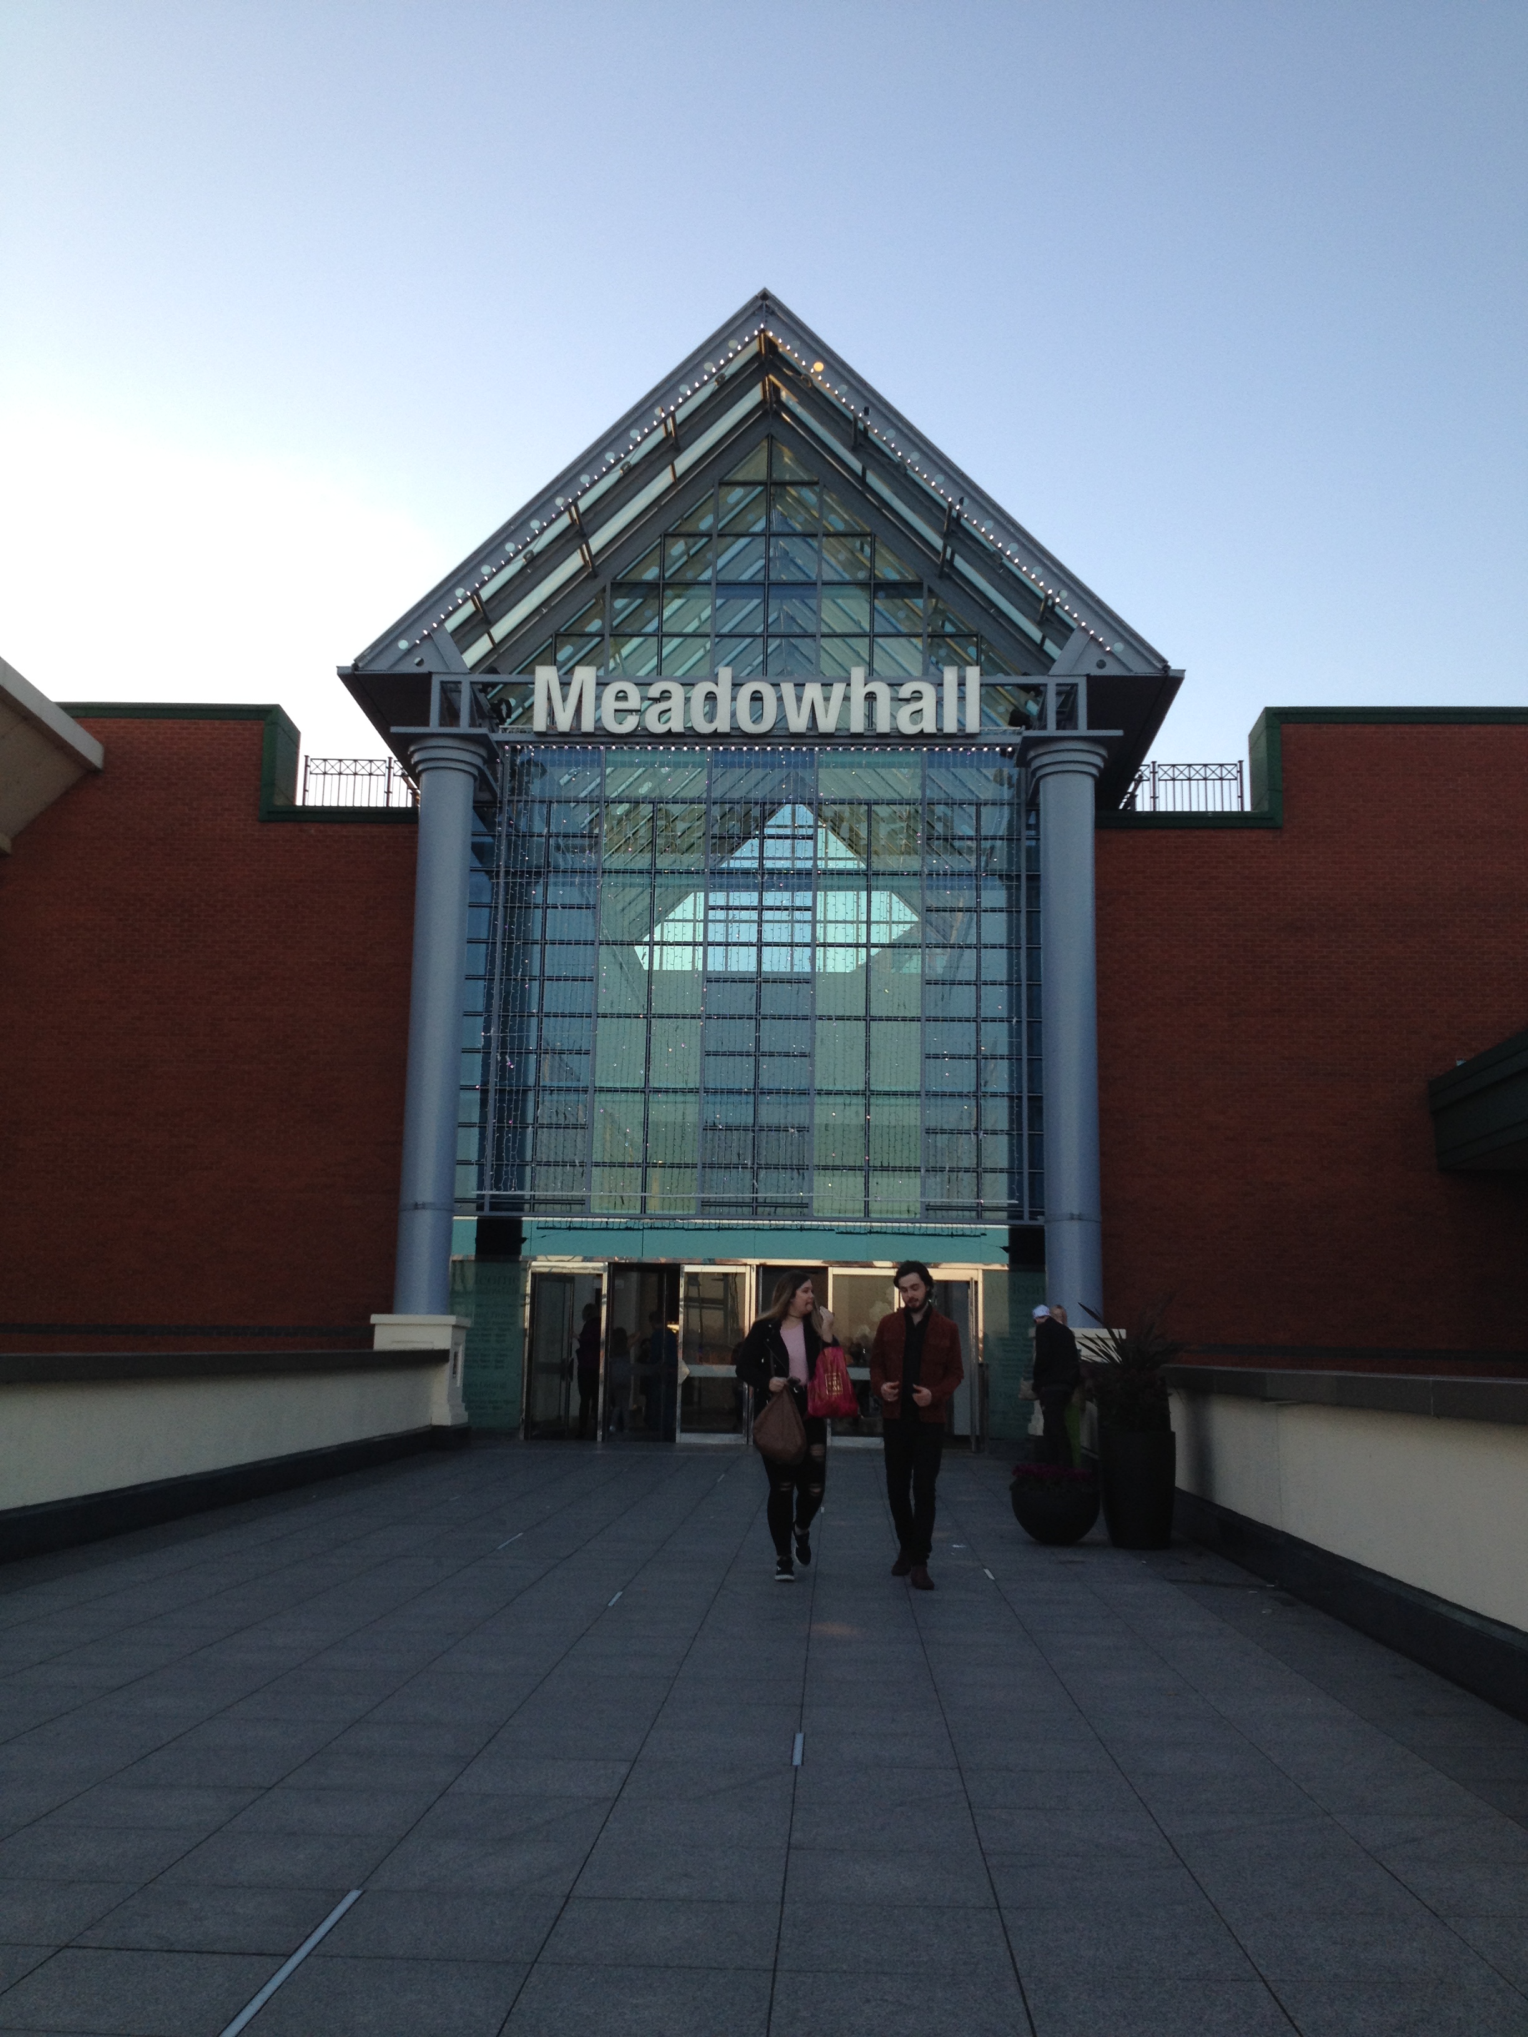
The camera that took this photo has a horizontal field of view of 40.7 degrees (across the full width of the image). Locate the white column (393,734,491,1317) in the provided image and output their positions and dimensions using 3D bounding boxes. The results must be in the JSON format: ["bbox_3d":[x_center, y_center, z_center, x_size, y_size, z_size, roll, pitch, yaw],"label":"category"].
[{"bbox_3d":[-4.146,-0.004,26.115,0.980,7.487,0.980,1,-11,2],"label":"white column"}]

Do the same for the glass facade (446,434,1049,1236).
[{"bbox_3d":[-0.196,-2.662,27.122,7.978,10.864,0.400,1,-11,2],"label":"glass facade"}]

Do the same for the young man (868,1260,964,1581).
[{"bbox_3d":[0.868,2.258,11.607,0.521,1.765,0.420,1,-11,2],"label":"young man"}]

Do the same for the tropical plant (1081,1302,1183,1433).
[{"bbox_3d":[2.505,2.356,13.974,0.670,0.895,0.640,1,-11,2],"label":"tropical plant"}]

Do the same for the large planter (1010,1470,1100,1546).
[{"bbox_3d":[1.994,3.358,14.159,0.605,0.437,0.605,1,-11,2],"label":"large planter"}]

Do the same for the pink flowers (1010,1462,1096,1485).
[{"bbox_3d":[1.998,3.153,14.198,0.570,0.180,0.570,1,-11,2],"label":"pink flowers"}]

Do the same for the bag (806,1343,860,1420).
[{"bbox_3d":[0.403,2.079,11.854,0.302,0.449,0.140,2,-11,-3],"label":"bag"}]

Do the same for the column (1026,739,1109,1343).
[{"bbox_3d":[3.852,0.093,25.811,0.980,7.496,0.980,1,-11,2],"label":"column"}]

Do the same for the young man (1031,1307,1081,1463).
[{"bbox_3d":[2.889,3.722,20.438,0.470,1.720,0.380,11,-15,-43],"label":"young man"}]

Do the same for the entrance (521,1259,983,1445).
[{"bbox_3d":[-0.152,4.224,26.089,5.829,2.289,0.450,1,-11,2],"label":"entrance"}]

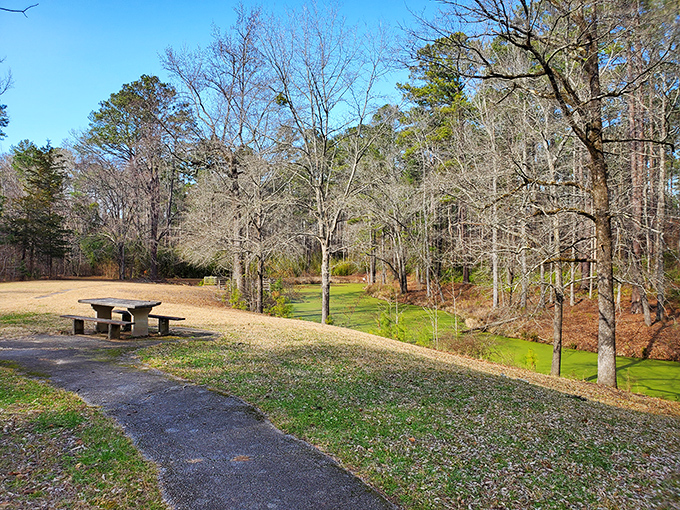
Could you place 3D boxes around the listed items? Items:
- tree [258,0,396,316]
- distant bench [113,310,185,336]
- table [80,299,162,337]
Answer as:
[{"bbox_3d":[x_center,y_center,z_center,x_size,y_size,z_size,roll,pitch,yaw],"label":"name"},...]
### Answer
[{"bbox_3d":[-0.515,-3.450,19.500,4.900,12.200,4.900,1,-1,0],"label":"tree"},{"bbox_3d":[-4.670,1.645,12.330,2.250,0.420,0.260,0,-1,31],"label":"distant bench"},{"bbox_3d":[-5.070,1.460,11.860,2.000,0.760,0.800,0,-1,31],"label":"table"}]

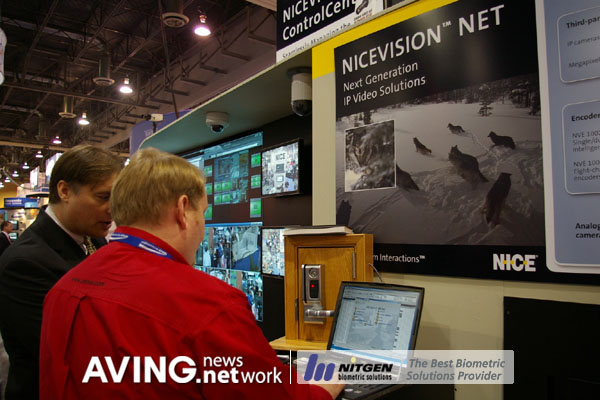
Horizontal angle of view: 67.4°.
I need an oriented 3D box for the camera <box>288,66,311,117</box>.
[{"bbox_3d":[0.019,-0.570,2.411,0.165,0.233,0.165,0,-4,0],"label":"camera"}]

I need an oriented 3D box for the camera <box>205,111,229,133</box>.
[{"bbox_3d":[-0.601,-0.554,3.271,0.160,0.129,0.160,0,-4,0],"label":"camera"}]

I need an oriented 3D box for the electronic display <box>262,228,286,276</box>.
[{"bbox_3d":[-0.115,0.349,2.989,0.060,0.340,0.440,3,-6,-38],"label":"electronic display"}]

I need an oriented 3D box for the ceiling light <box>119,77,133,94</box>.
[{"bbox_3d":[-7.595,-5.050,19.700,0.500,0.520,0.500,0,-4,0],"label":"ceiling light"}]

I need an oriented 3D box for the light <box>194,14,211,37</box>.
[{"bbox_3d":[-3.126,-5.687,14.500,0.500,0.520,0.500,0,-4,0],"label":"light"}]

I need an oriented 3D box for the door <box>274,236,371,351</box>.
[{"bbox_3d":[0.102,0.353,1.762,0.383,0.430,0.230,-2,-5,25],"label":"door"}]

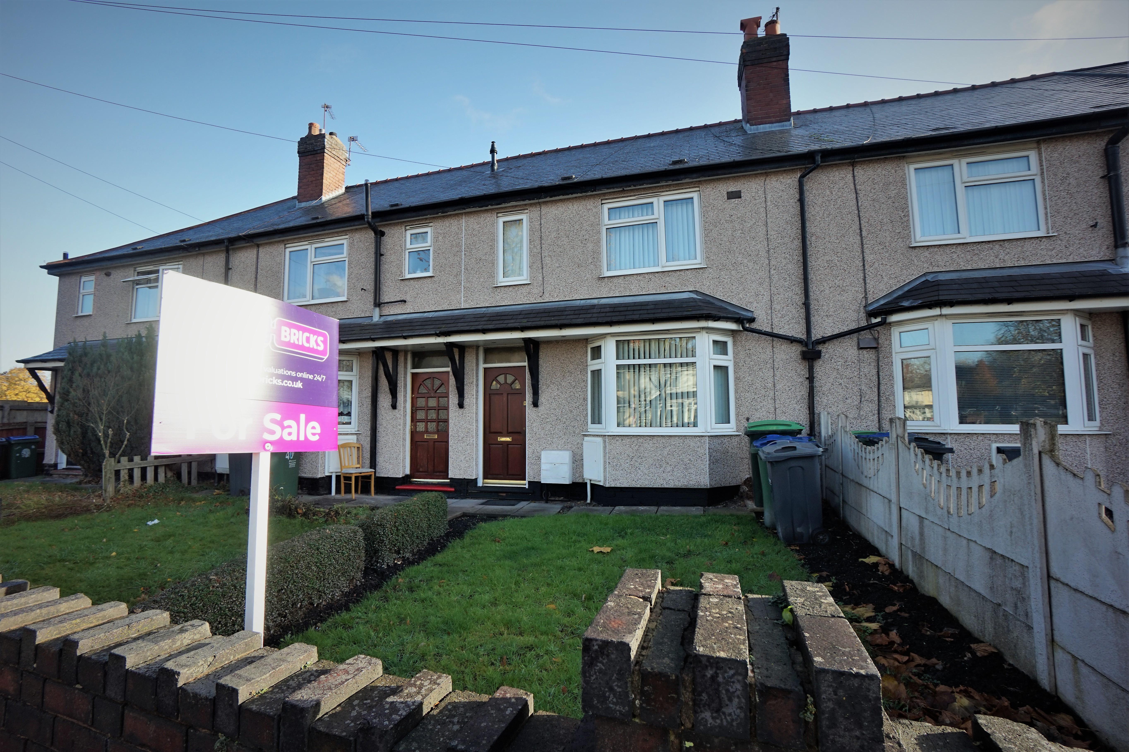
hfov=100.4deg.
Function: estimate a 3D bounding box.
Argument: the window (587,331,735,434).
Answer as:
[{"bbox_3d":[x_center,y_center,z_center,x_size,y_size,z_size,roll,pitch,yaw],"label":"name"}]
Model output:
[{"bbox_3d":[1.470,0.107,7.454,2.330,1.557,0.500,-2,-4,15],"label":"window"}]

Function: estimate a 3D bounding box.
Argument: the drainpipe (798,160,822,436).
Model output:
[{"bbox_3d":[3.740,-0.710,6.981,0.240,5.075,0.280,-2,-4,15],"label":"drainpipe"}]

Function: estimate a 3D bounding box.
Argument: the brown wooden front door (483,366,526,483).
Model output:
[{"bbox_3d":[-1.039,0.815,8.115,0.810,2.020,0.080,-2,-4,15],"label":"brown wooden front door"}]

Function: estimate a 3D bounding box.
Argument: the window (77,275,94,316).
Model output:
[{"bbox_3d":[-11.122,-1.885,10.984,0.540,0.920,0.120,-2,-4,15],"label":"window"}]

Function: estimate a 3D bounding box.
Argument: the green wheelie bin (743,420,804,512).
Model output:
[{"bbox_3d":[2.931,1.234,6.575,0.740,1.140,0.600,-2,-4,15],"label":"green wheelie bin"}]

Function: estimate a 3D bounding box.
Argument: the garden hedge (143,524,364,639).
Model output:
[{"bbox_3d":[-2.241,1.566,3.517,0.520,0.450,1.550,-2,-4,15],"label":"garden hedge"}]

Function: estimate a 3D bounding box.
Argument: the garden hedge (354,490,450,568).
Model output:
[{"bbox_3d":[-1.791,1.686,5.276,0.460,0.460,1.360,-2,-4,15],"label":"garden hedge"}]

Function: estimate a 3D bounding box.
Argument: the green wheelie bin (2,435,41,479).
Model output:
[{"bbox_3d":[-14.019,2.092,12.150,0.700,1.060,0.560,-2,-5,22],"label":"green wheelie bin"}]

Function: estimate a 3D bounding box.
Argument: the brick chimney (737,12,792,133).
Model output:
[{"bbox_3d":[4.151,-6.193,9.793,0.870,2.750,0.870,-2,-4,15],"label":"brick chimney"}]

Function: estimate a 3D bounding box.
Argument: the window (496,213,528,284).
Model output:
[{"bbox_3d":[-0.899,-2.187,8.218,0.575,1.230,0.130,-2,-4,15],"label":"window"}]

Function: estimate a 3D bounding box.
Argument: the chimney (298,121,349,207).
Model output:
[{"bbox_3d":[-6.496,-5.623,12.665,0.870,2.620,0.870,-2,-4,15],"label":"chimney"}]

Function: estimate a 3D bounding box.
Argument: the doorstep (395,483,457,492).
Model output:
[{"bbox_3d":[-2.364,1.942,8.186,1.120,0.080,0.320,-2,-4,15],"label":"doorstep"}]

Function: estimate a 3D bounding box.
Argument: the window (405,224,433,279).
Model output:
[{"bbox_3d":[-2.806,-2.398,9.056,0.608,1.007,0.100,-2,-4,15],"label":"window"}]

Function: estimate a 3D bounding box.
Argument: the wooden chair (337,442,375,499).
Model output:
[{"bbox_3d":[-3.853,1.743,8.750,0.510,0.970,0.450,-4,-5,38],"label":"wooden chair"}]

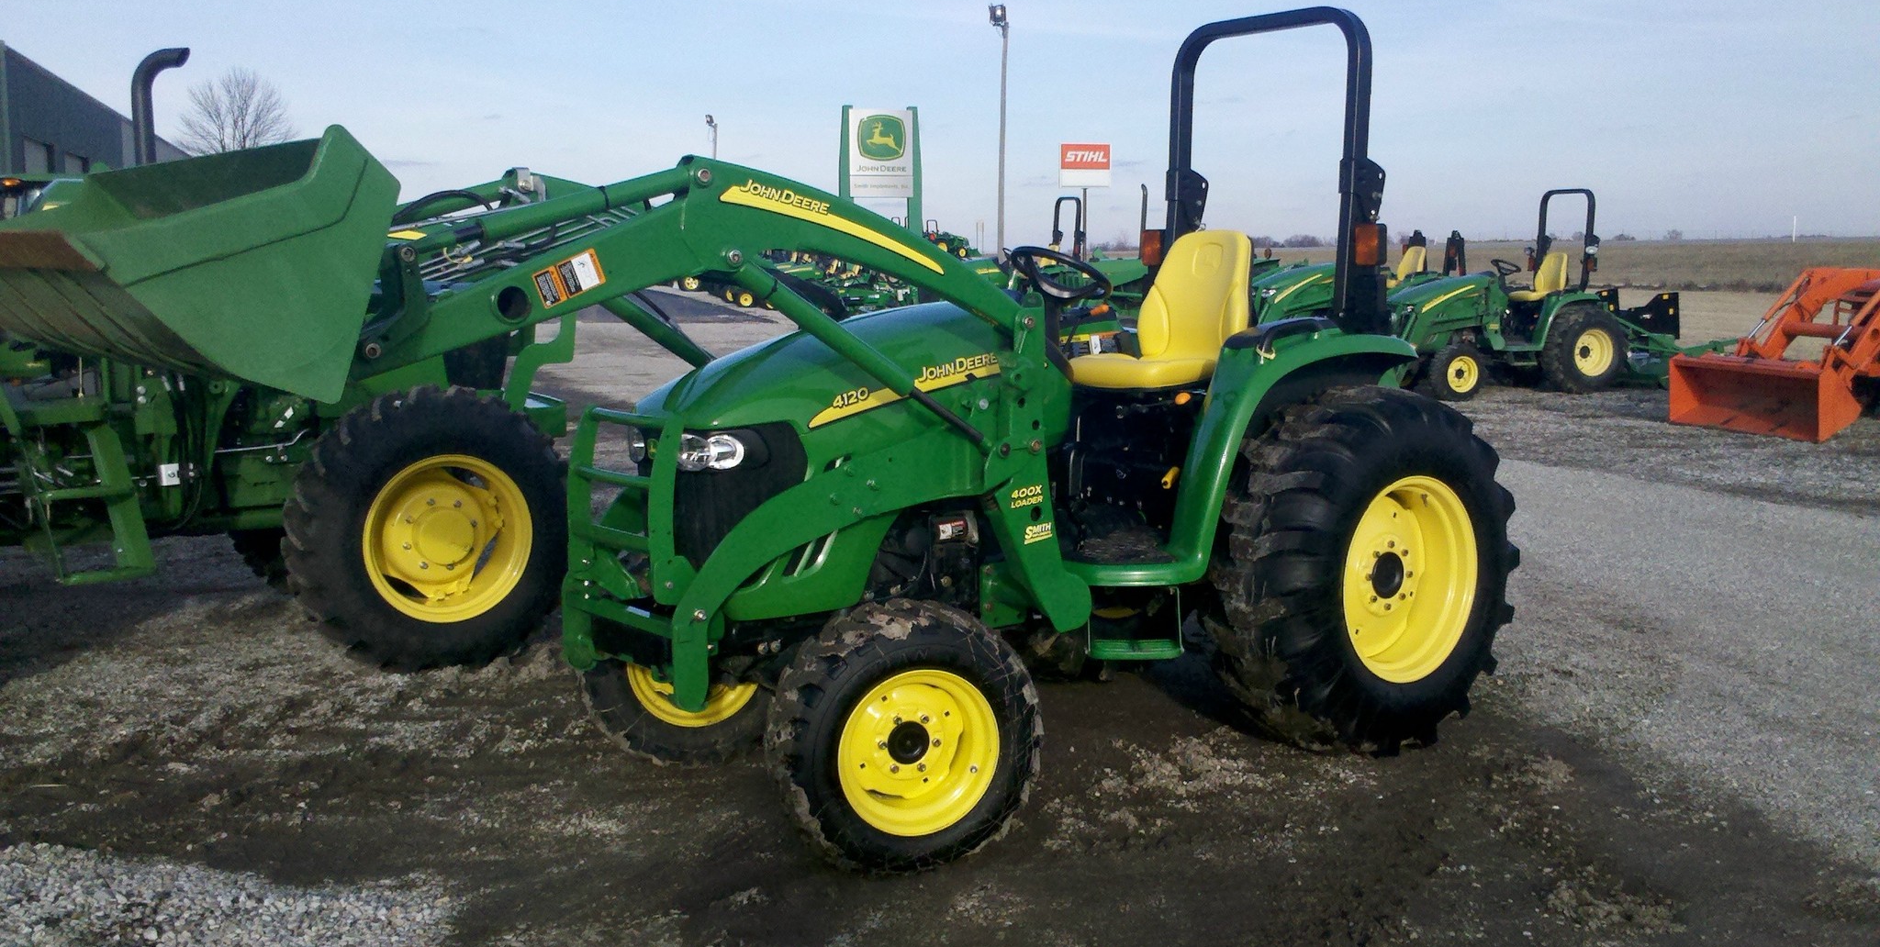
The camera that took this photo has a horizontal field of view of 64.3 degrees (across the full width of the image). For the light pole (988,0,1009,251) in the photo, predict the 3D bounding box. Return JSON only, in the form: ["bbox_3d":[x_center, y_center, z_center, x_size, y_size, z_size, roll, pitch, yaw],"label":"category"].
[{"bbox_3d":[1.605,-8.180,39.232,0.500,8.090,0.500,-1,8,0],"label":"light pole"}]

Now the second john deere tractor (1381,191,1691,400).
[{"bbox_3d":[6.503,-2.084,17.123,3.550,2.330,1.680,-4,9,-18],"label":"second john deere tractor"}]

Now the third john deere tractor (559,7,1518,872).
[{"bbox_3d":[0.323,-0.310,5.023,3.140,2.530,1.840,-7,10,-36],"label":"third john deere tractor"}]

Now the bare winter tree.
[{"bbox_3d":[-32.372,-13.170,68.722,6.200,10.730,6.200,-1,8,0],"label":"bare winter tree"}]

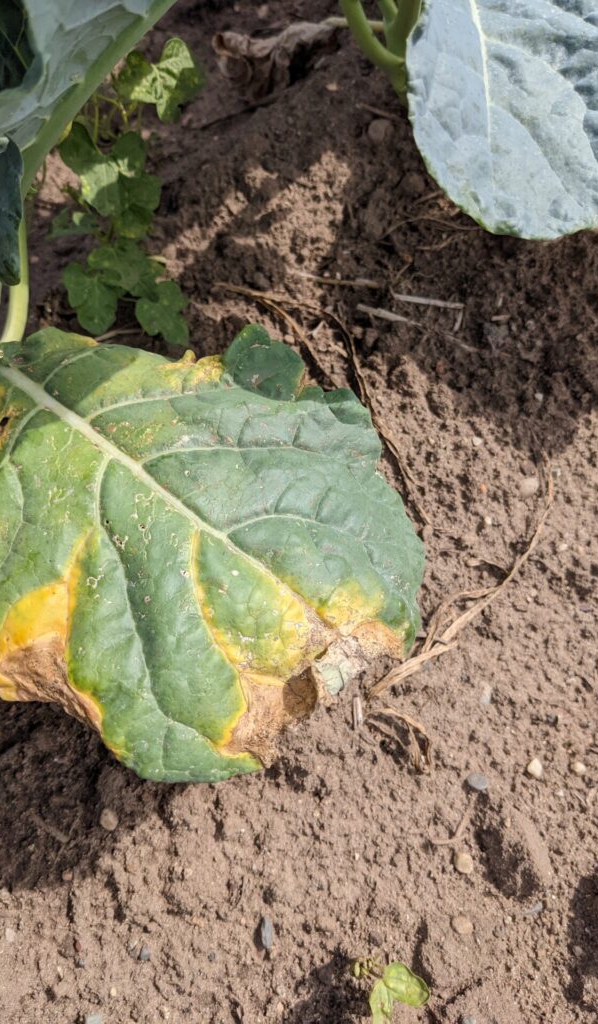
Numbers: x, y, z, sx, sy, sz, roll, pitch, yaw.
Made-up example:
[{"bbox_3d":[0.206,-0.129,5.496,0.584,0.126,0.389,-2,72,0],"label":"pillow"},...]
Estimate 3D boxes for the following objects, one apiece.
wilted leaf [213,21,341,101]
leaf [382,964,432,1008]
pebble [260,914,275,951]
[{"bbox_3d":[-0.020,-0.413,0.730,0.113,0.042,0.055,-8,65,-4],"label":"wilted leaf"},{"bbox_3d":[0.056,0.248,0.418,0.028,0.009,0.018,29,68,13],"label":"leaf"},{"bbox_3d":[-0.016,0.215,0.408,0.007,0.006,0.017,-3,55,-2],"label":"pebble"}]

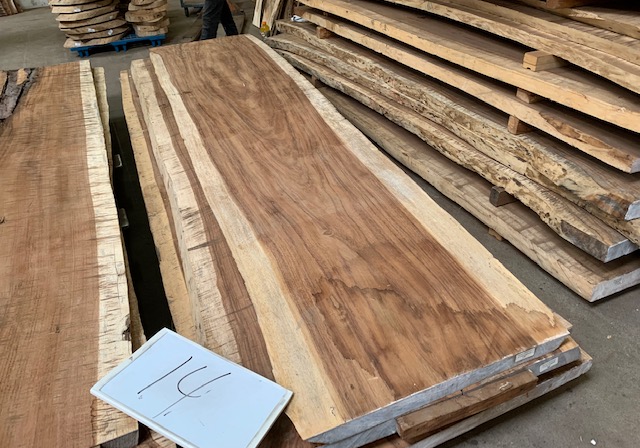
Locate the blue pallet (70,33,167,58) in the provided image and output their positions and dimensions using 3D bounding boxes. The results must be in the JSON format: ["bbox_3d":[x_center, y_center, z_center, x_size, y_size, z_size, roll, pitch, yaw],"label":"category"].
[{"bbox_3d":[-2.668,-2.519,6.562,1.180,0.135,0.980,-11,35,-9],"label":"blue pallet"}]

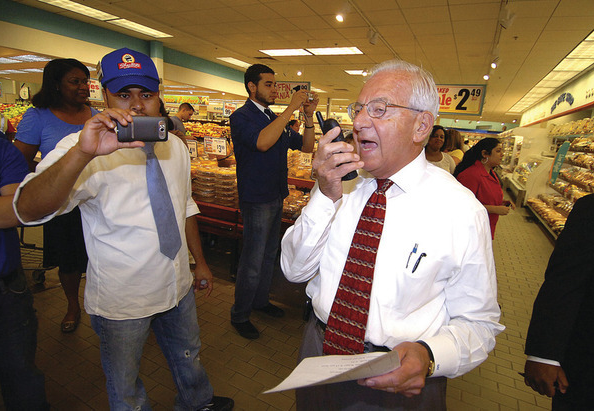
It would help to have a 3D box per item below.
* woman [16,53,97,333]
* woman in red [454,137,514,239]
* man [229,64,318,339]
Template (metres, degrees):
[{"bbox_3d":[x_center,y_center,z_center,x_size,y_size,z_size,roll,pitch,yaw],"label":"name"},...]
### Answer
[{"bbox_3d":[-1.419,-0.001,2.019,0.520,1.760,0.360,-7,19,-40],"label":"woman"},{"bbox_3d":[1.510,0.202,2.666,0.460,1.560,0.460,15,18,35],"label":"woman in red"},{"bbox_3d":[-0.180,0.031,2.150,0.580,1.850,0.480,13,16,27],"label":"man"}]

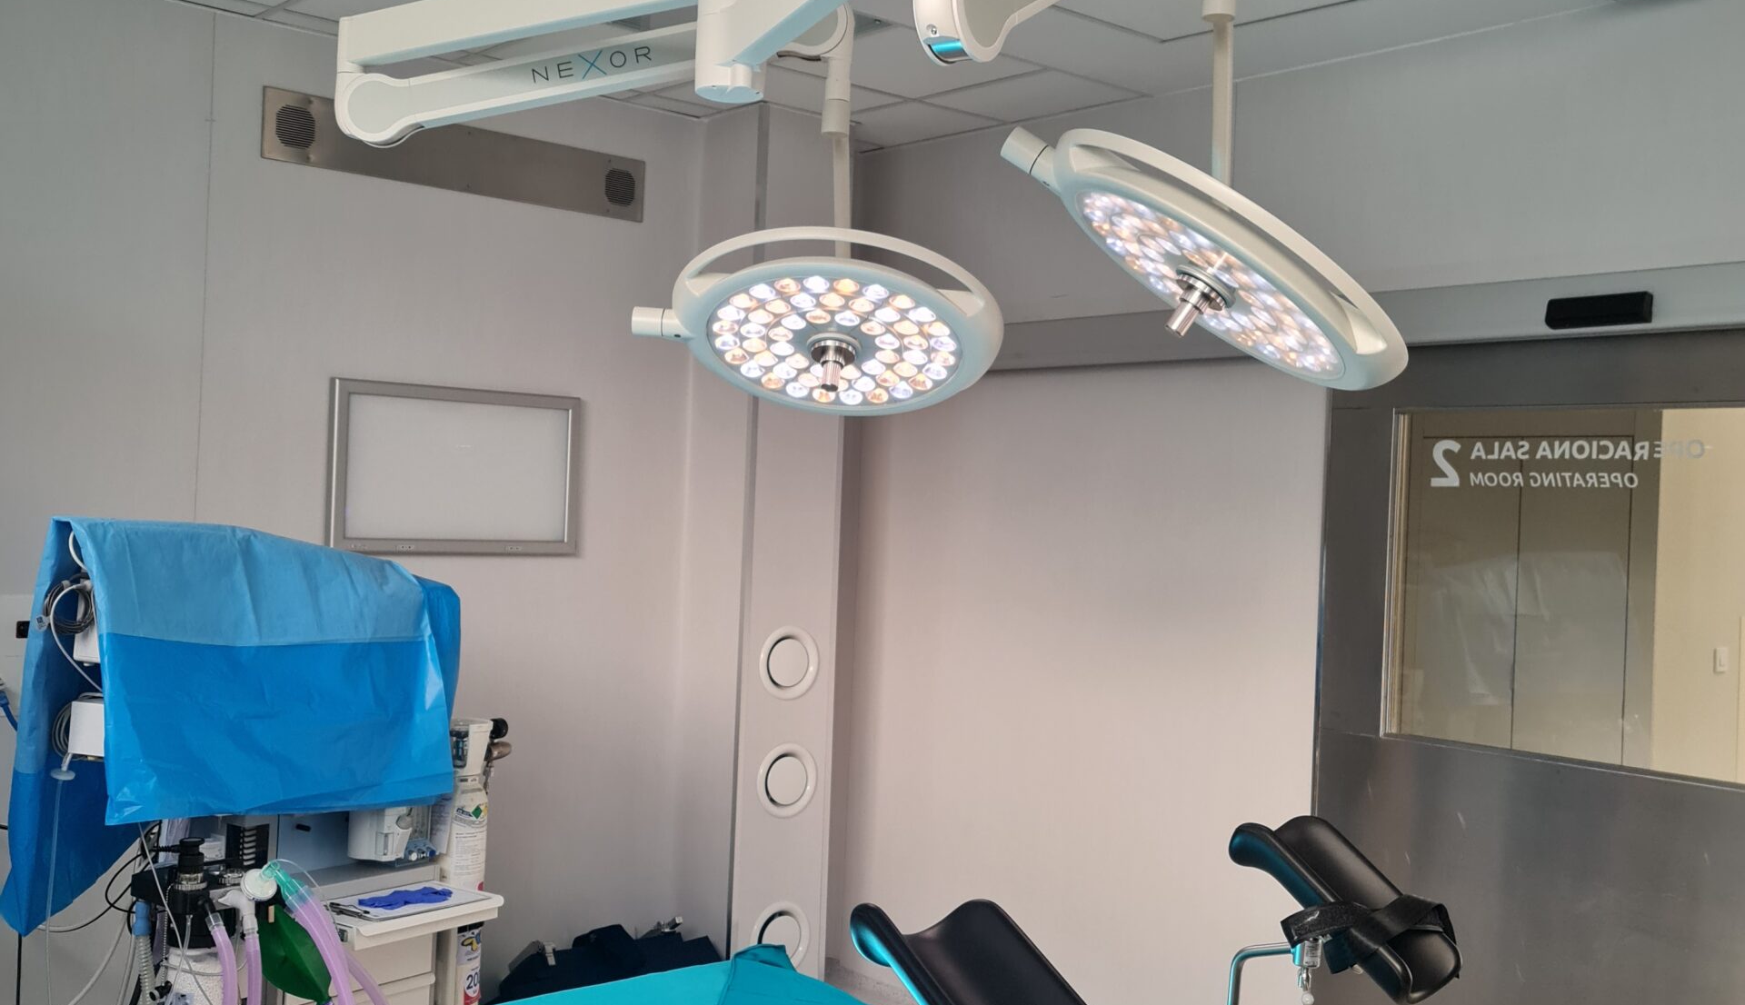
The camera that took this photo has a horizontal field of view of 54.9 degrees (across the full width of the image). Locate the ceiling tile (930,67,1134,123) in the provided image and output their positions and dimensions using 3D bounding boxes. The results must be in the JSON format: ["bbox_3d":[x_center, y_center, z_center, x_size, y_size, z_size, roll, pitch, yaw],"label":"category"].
[{"bbox_3d":[0.488,-1.274,5.278,0.444,0.020,0.594,2,0,-42],"label":"ceiling tile"}]

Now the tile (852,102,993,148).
[{"bbox_3d":[0.090,-1.292,5.727,0.444,0.020,0.594,2,0,-42],"label":"tile"}]

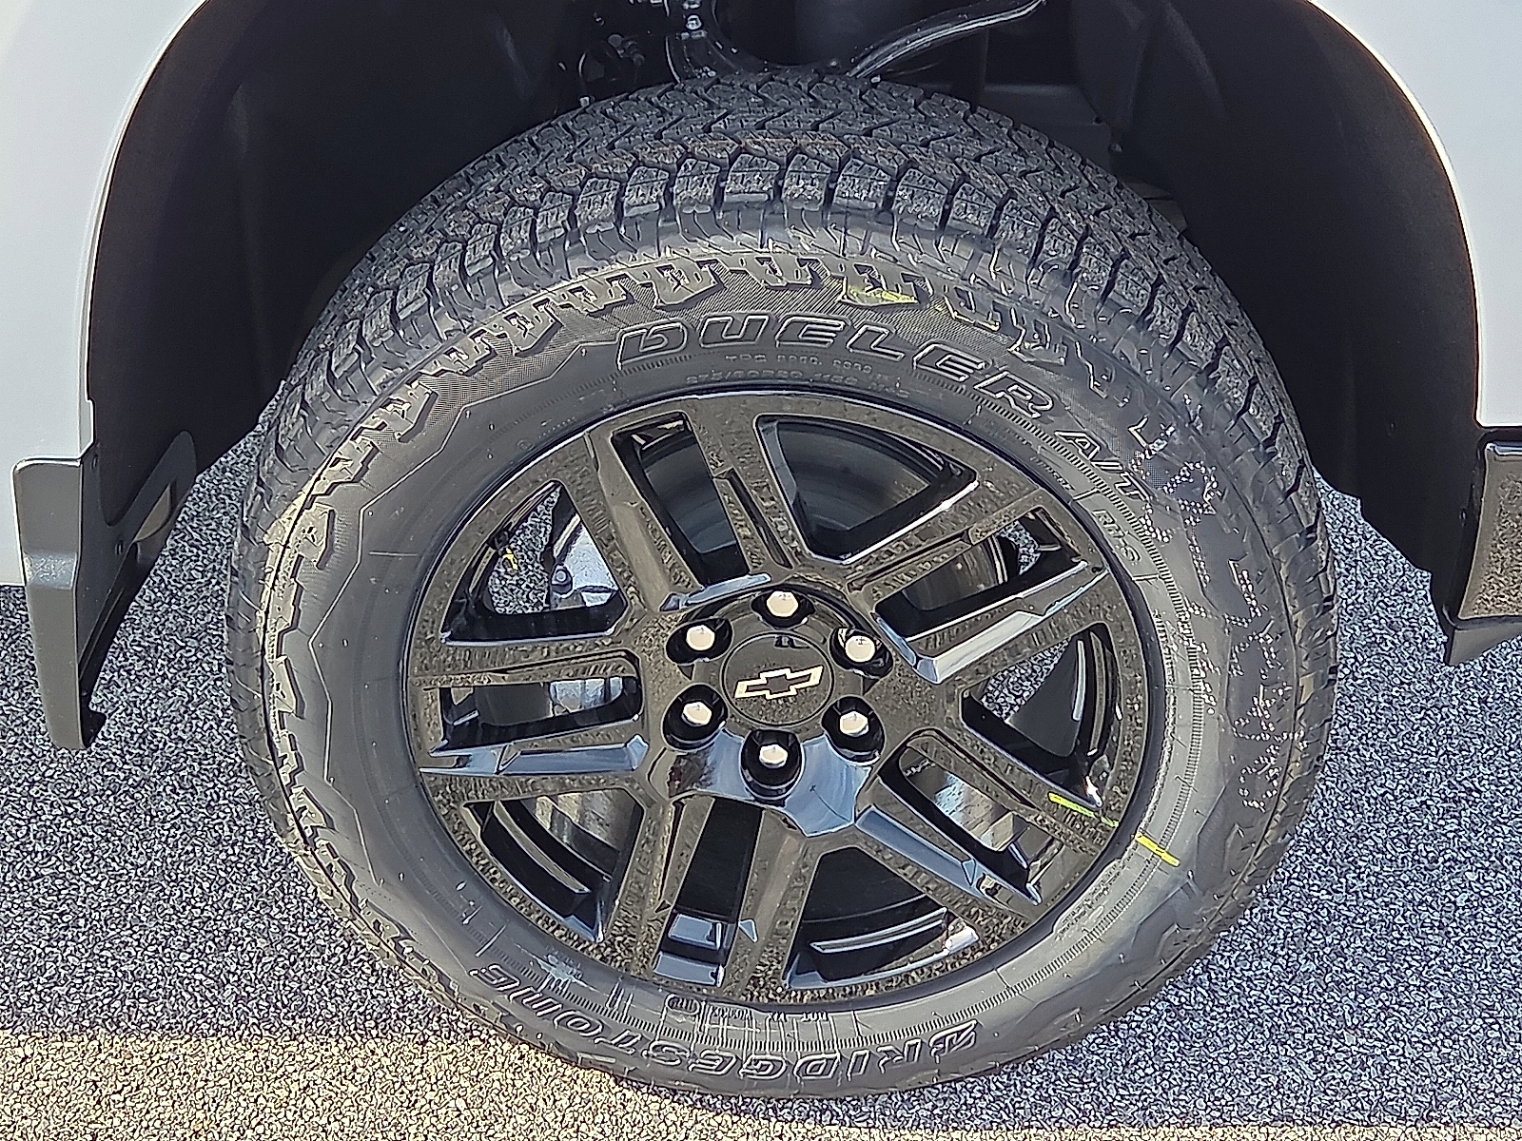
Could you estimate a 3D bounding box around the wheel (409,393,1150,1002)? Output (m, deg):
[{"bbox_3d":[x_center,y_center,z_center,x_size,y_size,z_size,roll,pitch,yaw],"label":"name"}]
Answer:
[{"bbox_3d":[0.016,0.052,2.090,0.550,0.550,0.225,1,32,2],"label":"wheel"}]

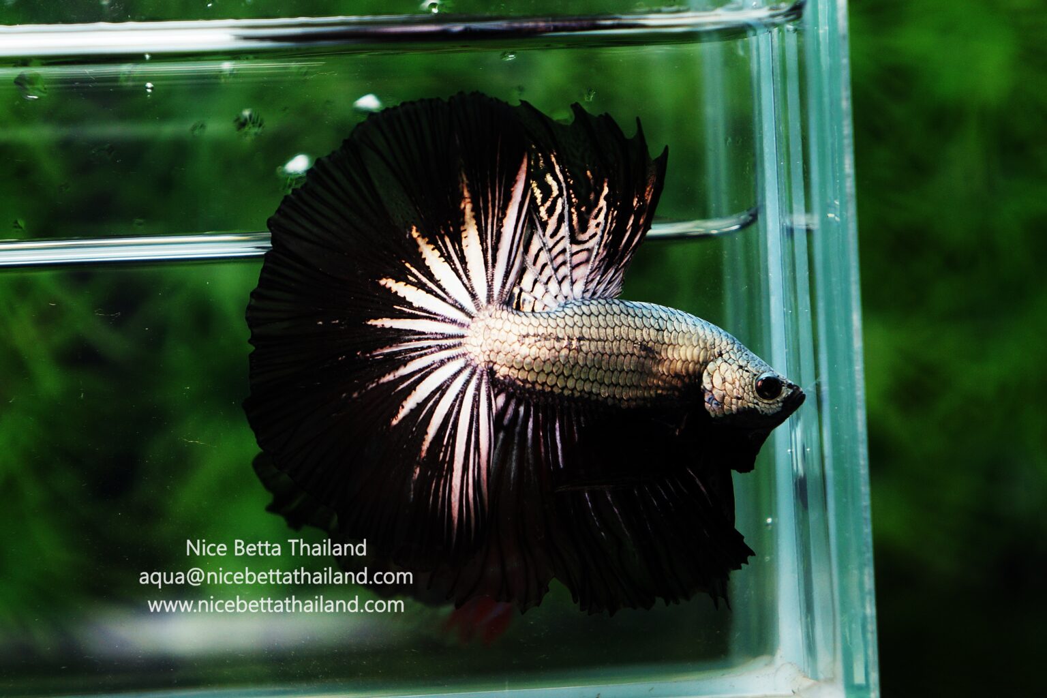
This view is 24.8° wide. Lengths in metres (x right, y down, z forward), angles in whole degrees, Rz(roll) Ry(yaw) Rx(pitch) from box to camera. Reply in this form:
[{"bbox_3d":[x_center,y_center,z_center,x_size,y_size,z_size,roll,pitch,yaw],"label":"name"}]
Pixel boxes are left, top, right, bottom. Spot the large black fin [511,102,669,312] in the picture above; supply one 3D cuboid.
[{"bbox_3d":[0.008,-0.018,0.305,0.020,0.027,0.006,-2,-6,0],"label":"large black fin"}]

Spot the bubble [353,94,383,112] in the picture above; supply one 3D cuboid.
[{"bbox_3d":[-0.020,-0.032,0.312,0.004,0.002,0.003,-2,-6,0],"label":"bubble"}]

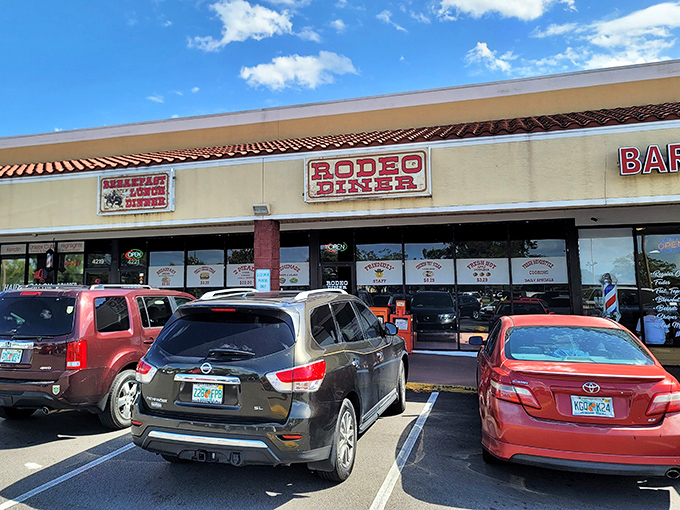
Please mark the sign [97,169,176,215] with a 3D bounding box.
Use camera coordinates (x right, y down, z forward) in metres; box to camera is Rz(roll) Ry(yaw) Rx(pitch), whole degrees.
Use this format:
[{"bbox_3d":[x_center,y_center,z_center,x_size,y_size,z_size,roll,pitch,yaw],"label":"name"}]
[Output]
[{"bbox_3d":[-5.006,-1.483,11.989,2.172,0.977,0.180,-2,-4,16],"label":"sign"}]

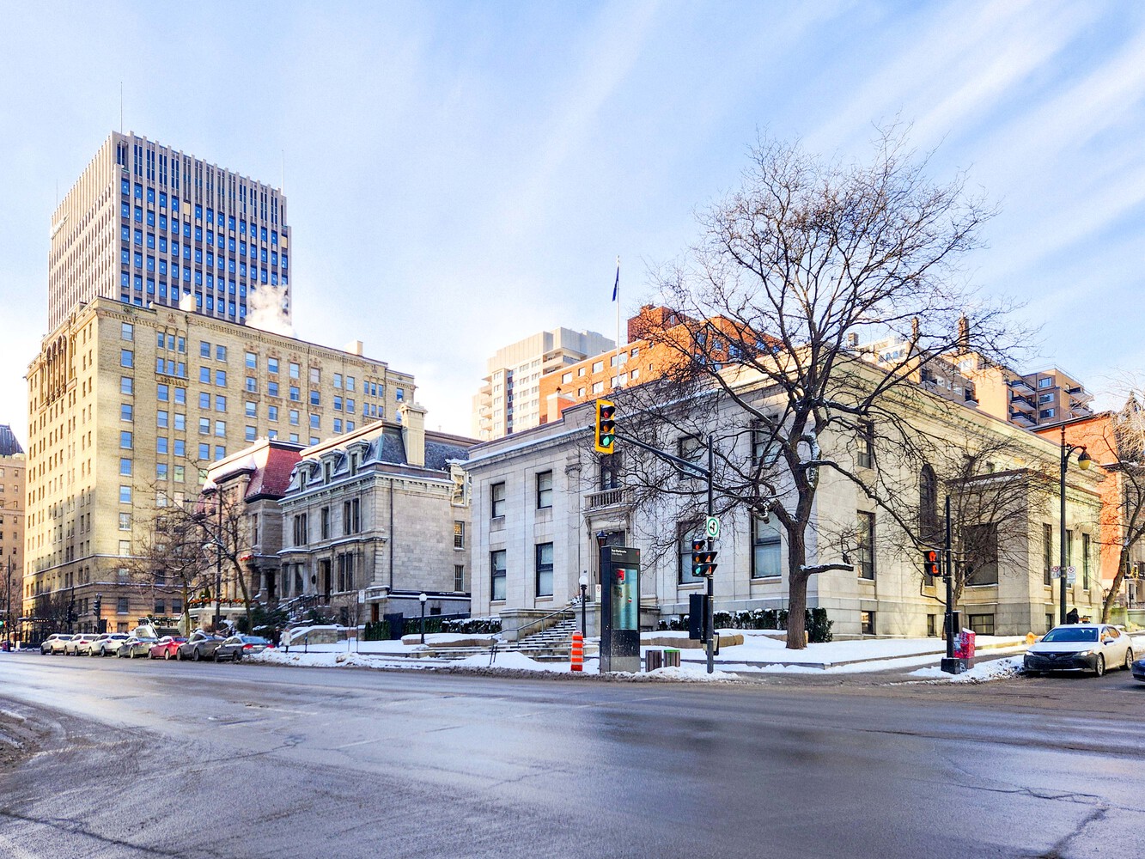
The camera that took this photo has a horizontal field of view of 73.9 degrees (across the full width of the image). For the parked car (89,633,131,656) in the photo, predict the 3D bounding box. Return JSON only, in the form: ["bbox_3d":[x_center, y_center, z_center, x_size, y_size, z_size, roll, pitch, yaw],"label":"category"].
[{"bbox_3d":[-33.876,15.762,55.891,4.550,1.620,1.830,-7,-11,42],"label":"parked car"}]

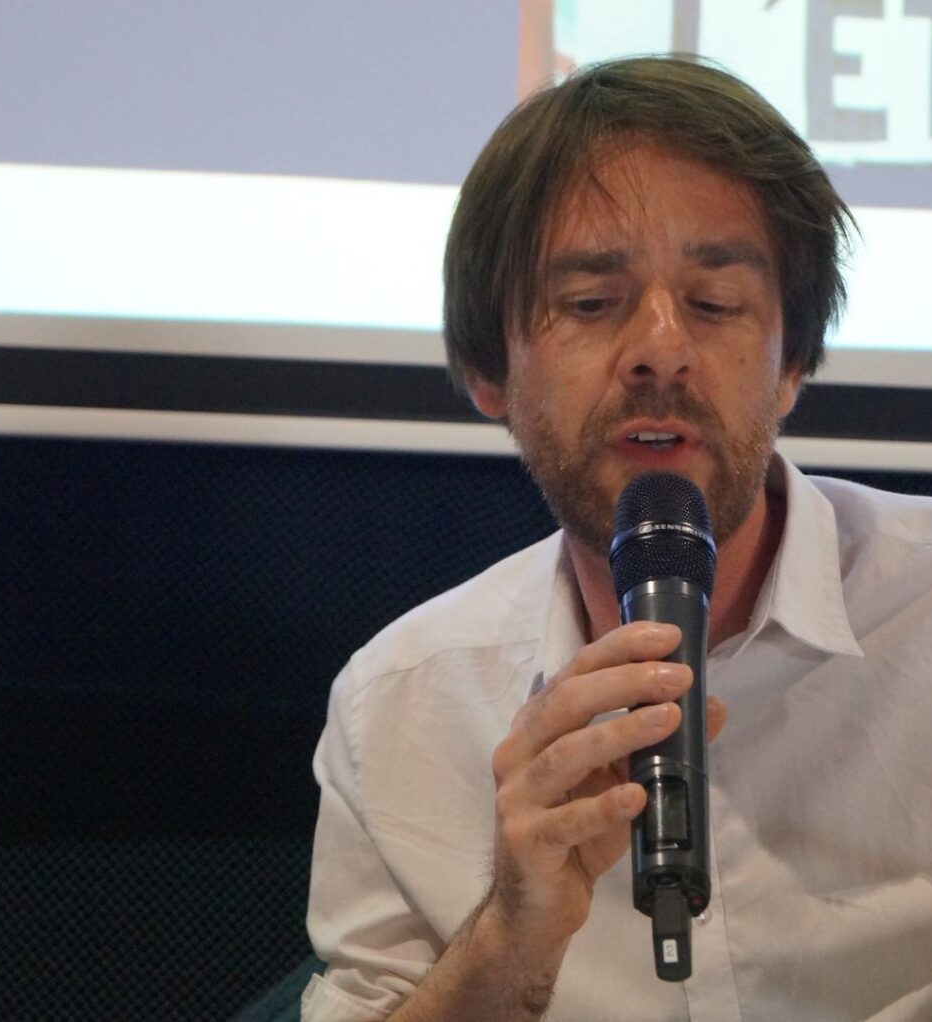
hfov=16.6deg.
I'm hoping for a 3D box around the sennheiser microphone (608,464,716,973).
[{"bbox_3d":[0.093,0.098,1.475,0.050,0.252,0.050,-1,-27,3],"label":"sennheiser microphone"}]

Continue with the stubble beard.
[{"bbox_3d":[0.090,-0.021,1.615,0.138,0.085,0.090,0,-2,-2],"label":"stubble beard"}]

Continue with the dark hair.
[{"bbox_3d":[0.096,-0.149,1.690,0.208,0.182,0.210,0,-2,-2],"label":"dark hair"}]

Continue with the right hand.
[{"bbox_3d":[0.064,0.127,1.478,0.109,0.150,0.100,0,-15,0],"label":"right hand"}]

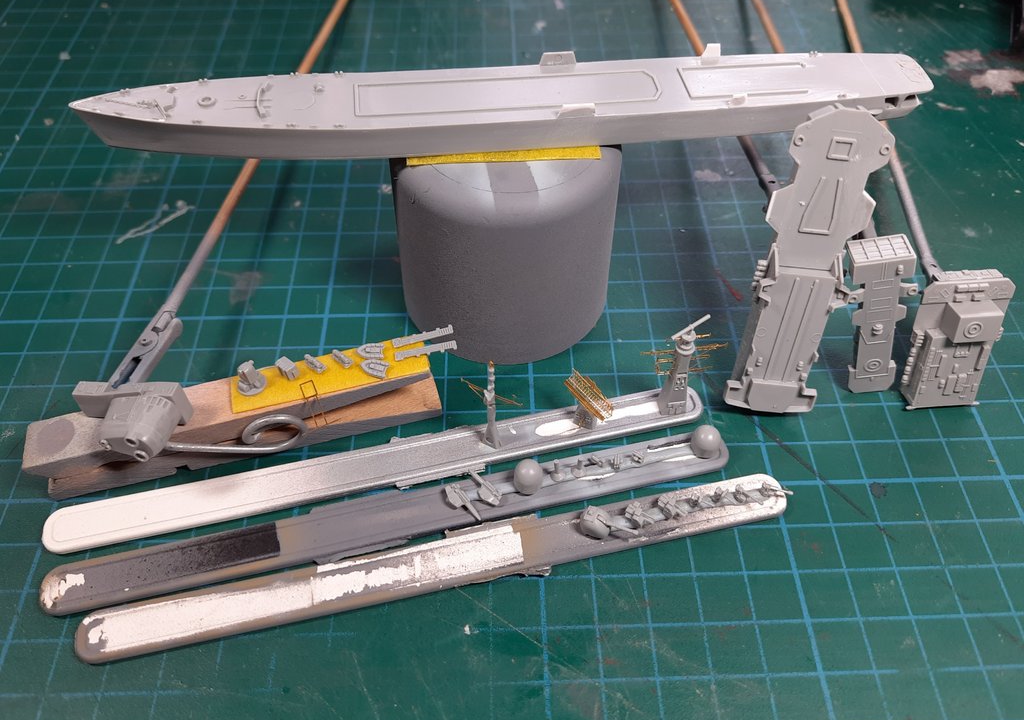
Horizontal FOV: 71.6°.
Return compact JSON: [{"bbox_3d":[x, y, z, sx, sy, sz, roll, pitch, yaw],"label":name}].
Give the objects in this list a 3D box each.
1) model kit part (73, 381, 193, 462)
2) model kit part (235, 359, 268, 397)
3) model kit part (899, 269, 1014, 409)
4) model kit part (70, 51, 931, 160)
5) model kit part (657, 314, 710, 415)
[{"bbox_3d":[-0.075,0.012,0.138,0.021,0.010,0.013,0,47,-3],"label":"model kit part"},{"bbox_3d":[-0.054,0.003,0.145,0.006,0.006,0.006,21,56,20],"label":"model kit part"},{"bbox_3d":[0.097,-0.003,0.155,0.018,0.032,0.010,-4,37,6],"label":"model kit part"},{"bbox_3d":[0.001,-0.054,0.149,0.176,0.013,0.021,-4,52,-4],"label":"model kit part"},{"bbox_3d":[0.035,0.002,0.150,0.009,0.027,0.006,-5,52,-5],"label":"model kit part"}]

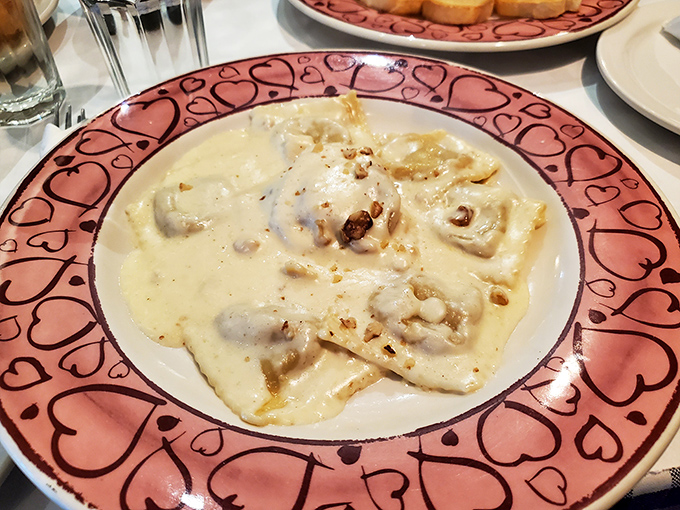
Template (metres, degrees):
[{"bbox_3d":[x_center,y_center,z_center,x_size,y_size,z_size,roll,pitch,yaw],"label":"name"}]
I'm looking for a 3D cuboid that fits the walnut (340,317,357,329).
[{"bbox_3d":[0.003,0.026,0.195,0.006,0.004,0.005,18,49,16],"label":"walnut"}]

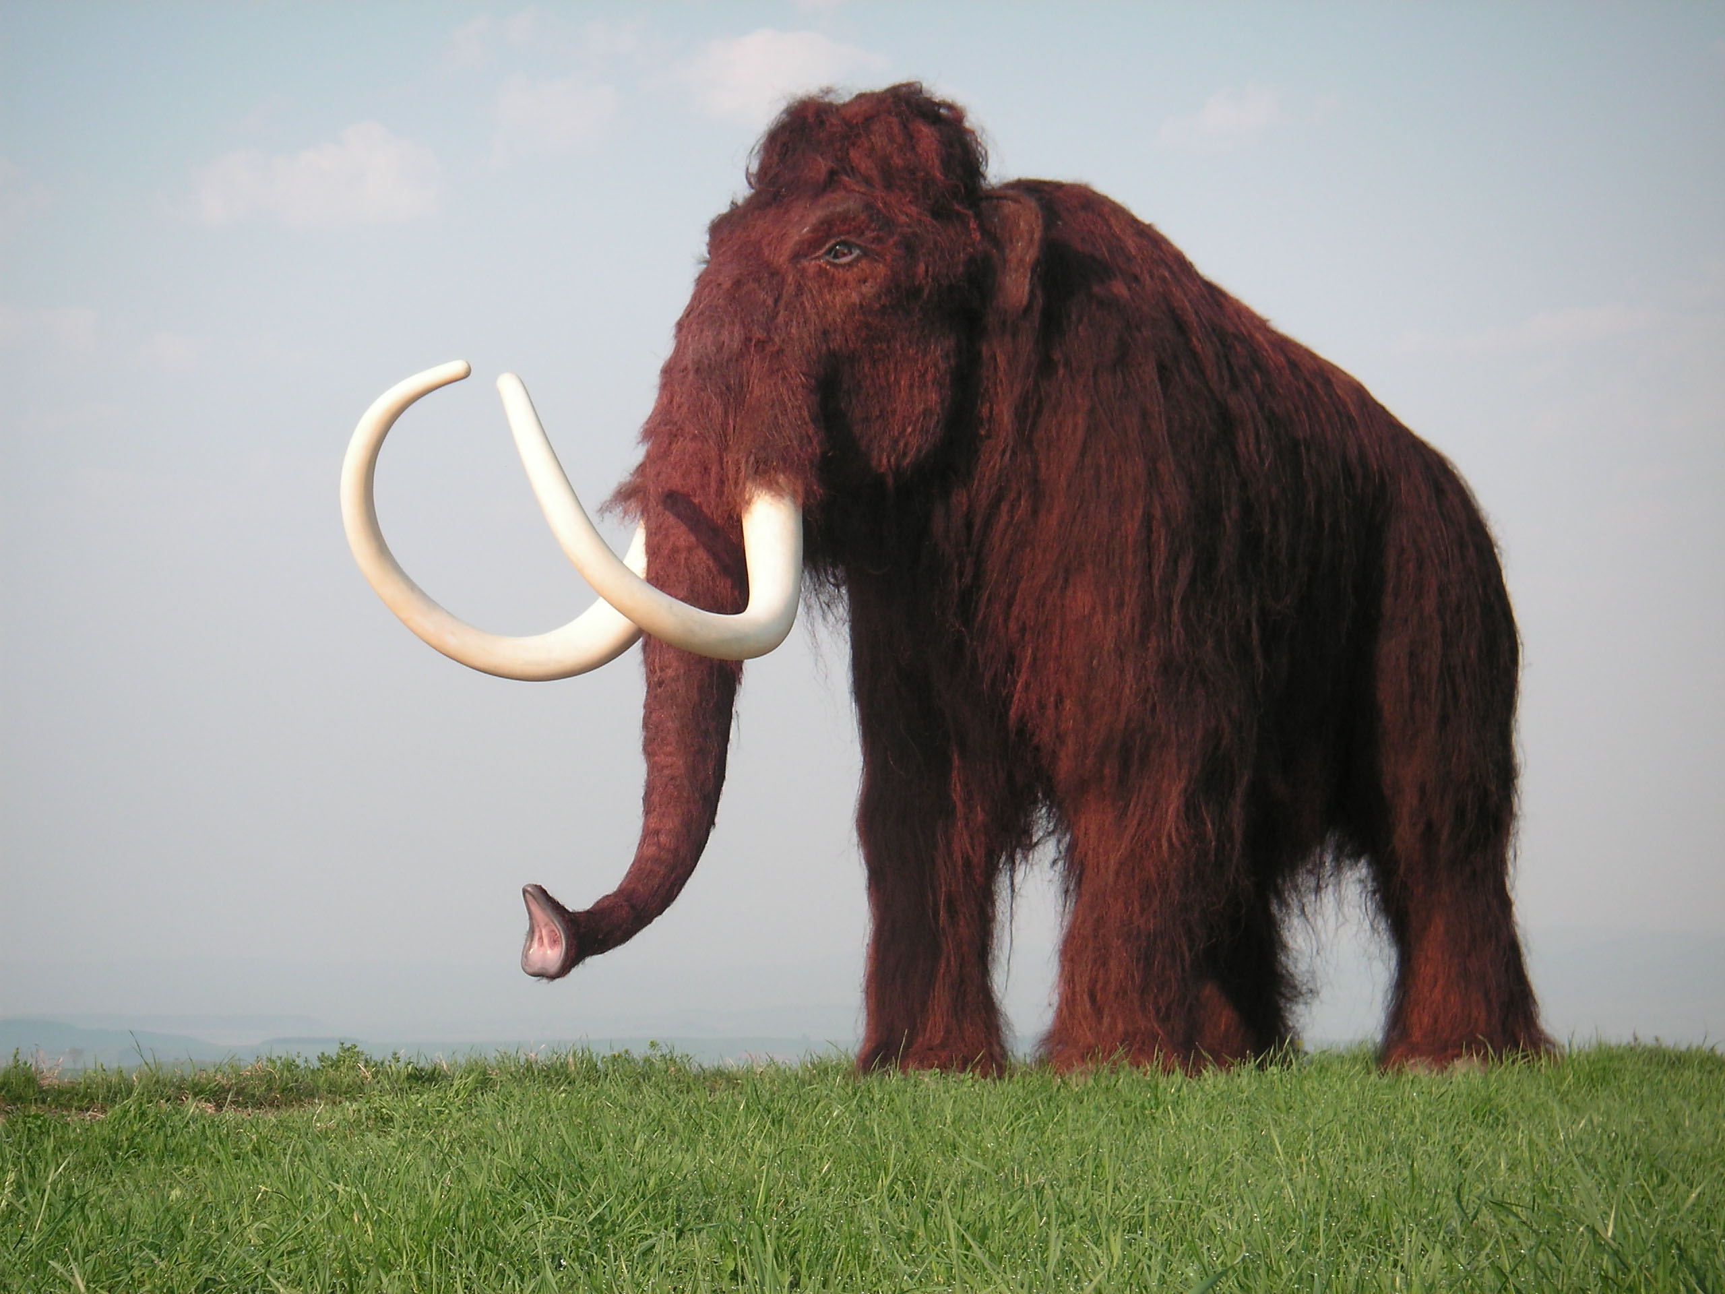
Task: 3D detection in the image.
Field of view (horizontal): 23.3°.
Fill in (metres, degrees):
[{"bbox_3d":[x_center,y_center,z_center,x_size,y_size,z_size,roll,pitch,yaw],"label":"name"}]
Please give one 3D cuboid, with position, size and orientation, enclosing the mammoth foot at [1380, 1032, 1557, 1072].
[{"bbox_3d":[2.156,1.446,14.900,0.580,0.160,0.600,-4,-6,37],"label":"mammoth foot"}]

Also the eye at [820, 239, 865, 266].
[{"bbox_3d":[-0.066,-1.245,13.200,0.137,0.082,0.070,1,-5,-9],"label":"eye"}]

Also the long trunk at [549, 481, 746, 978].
[{"bbox_3d":[-0.675,0.235,12.900,0.680,1.540,0.340,4,-6,-42],"label":"long trunk"}]

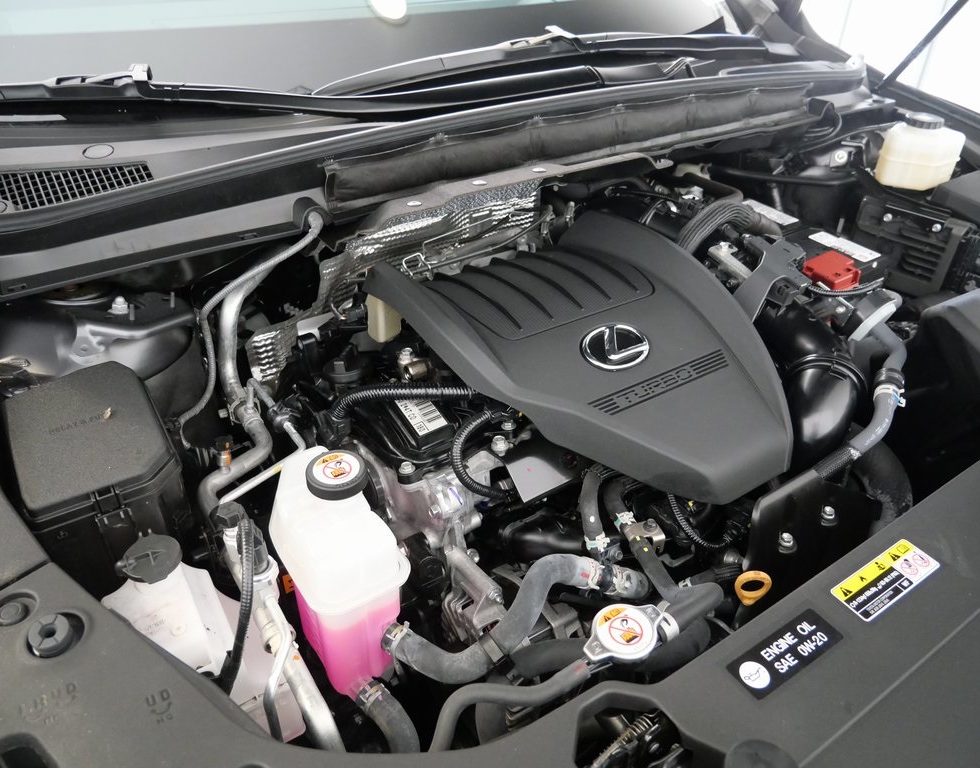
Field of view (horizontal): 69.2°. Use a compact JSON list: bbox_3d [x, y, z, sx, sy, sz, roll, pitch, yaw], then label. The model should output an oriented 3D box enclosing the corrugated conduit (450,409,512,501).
[{"bbox_3d":[-0.009,0.078,0.706,0.062,0.070,0.060,2,35,0],"label":"corrugated conduit"}]

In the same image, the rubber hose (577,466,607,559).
[{"bbox_3d":[0.096,0.120,0.666,0.024,0.055,0.070,-3,35,-7],"label":"rubber hose"}]

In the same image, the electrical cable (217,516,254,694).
[{"bbox_3d":[-0.197,0.178,0.560,0.030,0.110,0.085,2,35,0],"label":"electrical cable"}]

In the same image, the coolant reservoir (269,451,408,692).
[{"bbox_3d":[-0.132,0.156,0.617,0.092,0.195,0.135,-20,41,-28],"label":"coolant reservoir"}]

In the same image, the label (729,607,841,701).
[{"bbox_3d":[0.189,0.171,0.453,0.083,0.002,0.026,-20,41,-28],"label":"label"}]

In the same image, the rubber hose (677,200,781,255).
[{"bbox_3d":[0.332,-0.213,0.985,0.138,0.070,0.048,1,35,-1],"label":"rubber hose"}]

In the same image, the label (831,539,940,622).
[{"bbox_3d":[0.282,0.138,0.505,0.090,0.002,0.029,-20,41,-28],"label":"label"}]

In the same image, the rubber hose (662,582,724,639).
[{"bbox_3d":[0.150,0.166,0.536,0.052,0.028,0.025,-20,41,-28],"label":"rubber hose"}]

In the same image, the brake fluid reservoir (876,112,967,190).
[{"bbox_3d":[0.681,-0.369,1.130,0.110,0.093,0.090,-20,41,-28],"label":"brake fluid reservoir"}]

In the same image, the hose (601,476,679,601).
[{"bbox_3d":[0.127,0.134,0.616,0.030,0.032,0.135,-8,36,-14],"label":"hose"}]

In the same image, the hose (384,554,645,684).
[{"bbox_3d":[0.020,0.203,0.638,0.225,0.090,0.075,-1,35,-4],"label":"hose"}]

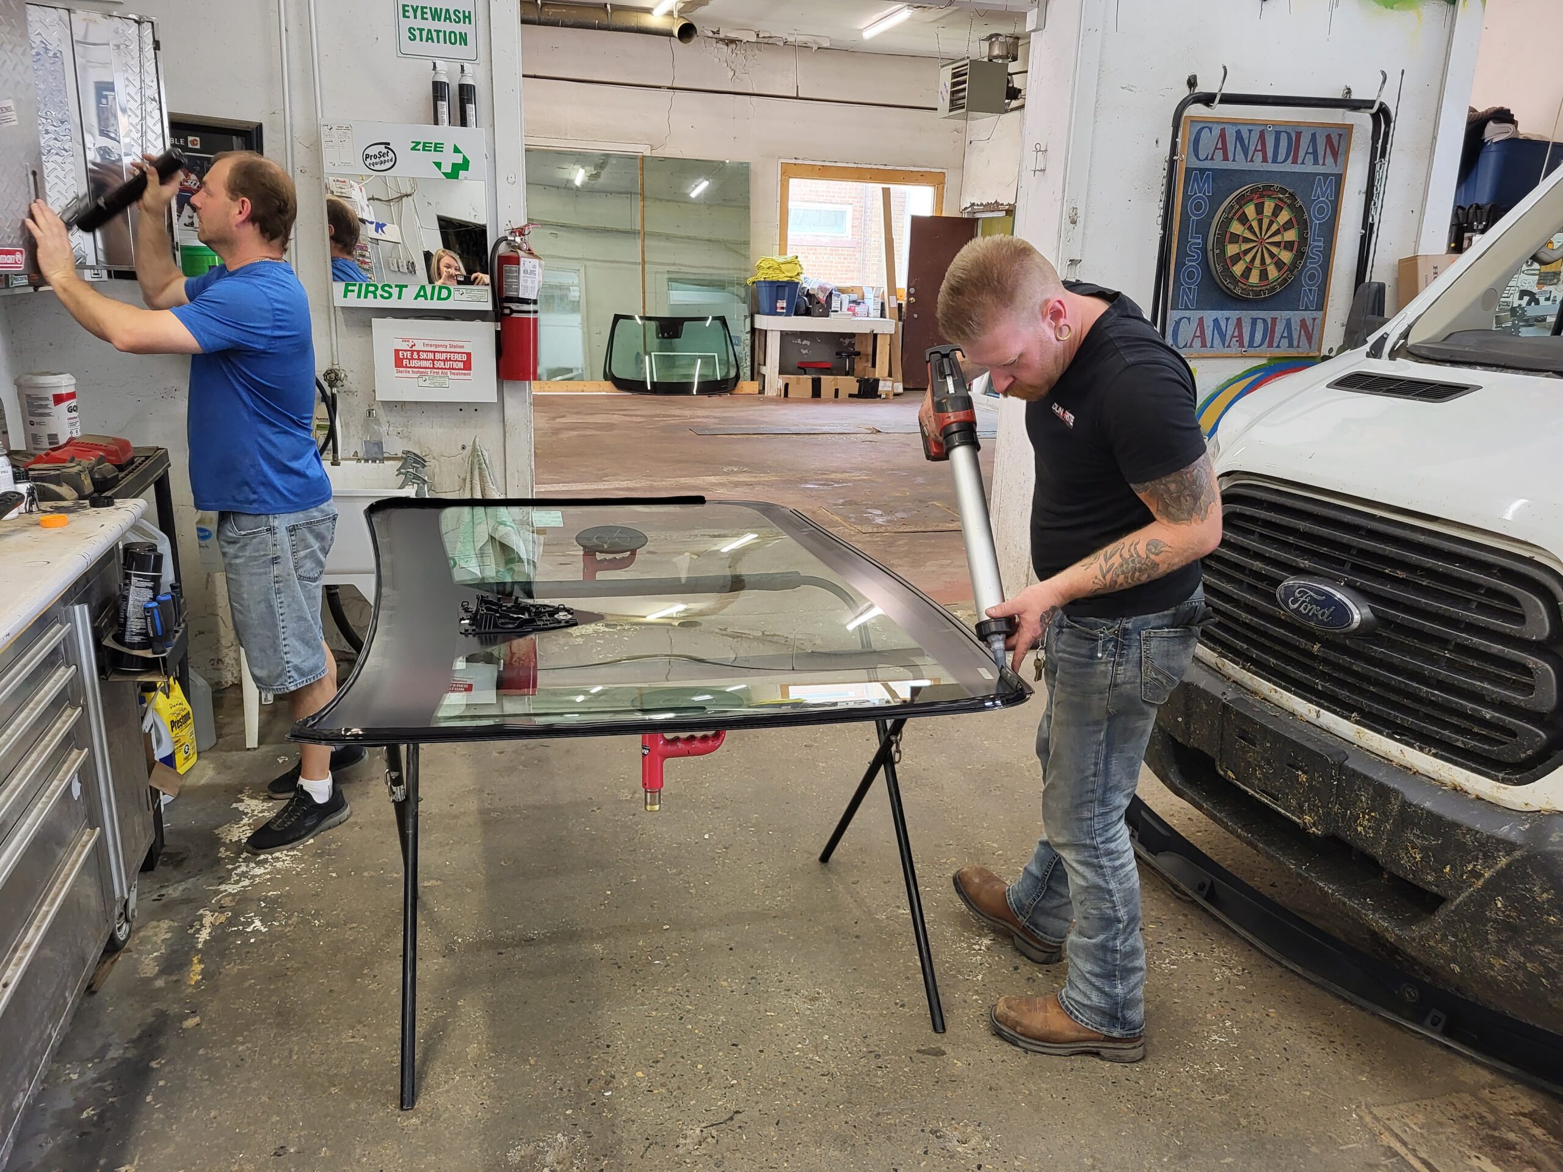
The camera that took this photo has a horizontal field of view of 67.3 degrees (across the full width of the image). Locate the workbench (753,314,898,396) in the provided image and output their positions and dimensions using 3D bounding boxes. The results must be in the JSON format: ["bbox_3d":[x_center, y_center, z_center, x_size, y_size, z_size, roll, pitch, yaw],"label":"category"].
[{"bbox_3d":[0.525,-2.783,14.150,1.620,0.950,0.630,-2,15,-14],"label":"workbench"}]

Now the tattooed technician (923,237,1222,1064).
[{"bbox_3d":[0.566,0.139,2.355,0.620,1.590,0.680,1,14,-3],"label":"tattooed technician"}]

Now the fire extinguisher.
[{"bbox_3d":[-0.887,-0.948,3.930,0.180,0.520,0.150,-2,15,-14],"label":"fire extinguisher"}]

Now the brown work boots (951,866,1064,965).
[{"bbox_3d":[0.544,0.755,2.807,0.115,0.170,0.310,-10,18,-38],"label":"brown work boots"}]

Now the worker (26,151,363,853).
[{"bbox_3d":[-1.495,-0.212,3.136,0.660,1.770,0.540,-4,16,-22],"label":"worker"}]

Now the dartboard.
[{"bbox_3d":[1.940,-1.390,4.740,0.451,0.451,0.040,-2,15,-14],"label":"dartboard"}]

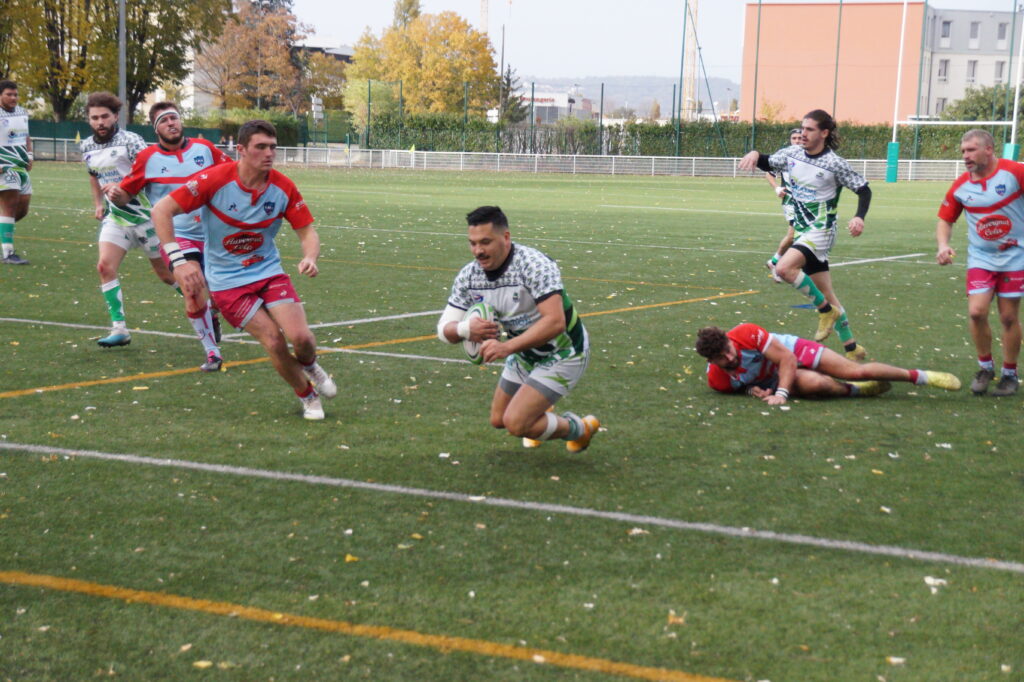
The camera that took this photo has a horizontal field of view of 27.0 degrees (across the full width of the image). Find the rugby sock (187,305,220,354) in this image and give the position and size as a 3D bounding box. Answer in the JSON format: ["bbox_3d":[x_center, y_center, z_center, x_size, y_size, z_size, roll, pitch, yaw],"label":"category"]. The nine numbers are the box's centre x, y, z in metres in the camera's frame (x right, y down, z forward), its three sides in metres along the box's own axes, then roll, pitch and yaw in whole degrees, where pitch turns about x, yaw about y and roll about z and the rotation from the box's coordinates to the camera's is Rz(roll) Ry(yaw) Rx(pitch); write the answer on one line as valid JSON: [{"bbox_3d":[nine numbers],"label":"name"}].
[{"bbox_3d":[-1.968,-0.061,13.650,0.115,0.340,0.130,-9,17,31],"label":"rugby sock"}]

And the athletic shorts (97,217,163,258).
[{"bbox_3d":[-2.561,-0.710,14.350,0.410,0.330,0.300,5,12,24],"label":"athletic shorts"}]

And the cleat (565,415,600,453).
[{"bbox_3d":[0.349,0.452,10.420,0.120,0.285,0.105,3,45,-37],"label":"cleat"}]

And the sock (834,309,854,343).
[{"bbox_3d":[2.365,-0.103,15.100,0.110,0.310,0.120,-1,22,37],"label":"sock"}]

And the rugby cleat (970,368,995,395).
[{"bbox_3d":[3.137,0.270,14.220,0.105,0.120,0.285,9,13,28],"label":"rugby cleat"}]

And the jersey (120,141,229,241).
[{"bbox_3d":[-2.157,-0.964,13.750,0.660,0.660,0.360,1,14,-8],"label":"jersey"}]

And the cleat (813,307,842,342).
[{"bbox_3d":[2.234,-0.124,15.100,0.105,0.280,0.120,18,-18,40],"label":"cleat"}]

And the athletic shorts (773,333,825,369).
[{"bbox_3d":[1.850,0.138,13.720,0.320,0.370,0.260,6,10,-13],"label":"athletic shorts"}]

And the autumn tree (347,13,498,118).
[{"bbox_3d":[-5.129,-15.094,125.000,8.800,8.900,8.400,2,5,0],"label":"autumn tree"}]

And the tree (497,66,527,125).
[{"bbox_3d":[-0.036,-16.826,155.000,3.000,7.000,3.000,2,5,0],"label":"tree"}]

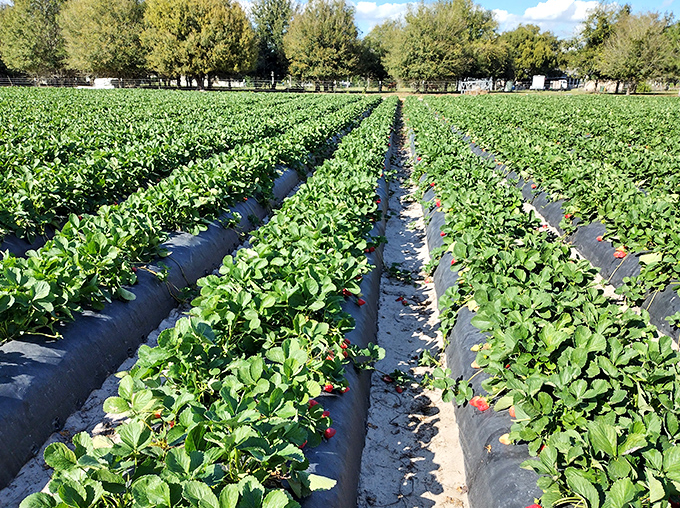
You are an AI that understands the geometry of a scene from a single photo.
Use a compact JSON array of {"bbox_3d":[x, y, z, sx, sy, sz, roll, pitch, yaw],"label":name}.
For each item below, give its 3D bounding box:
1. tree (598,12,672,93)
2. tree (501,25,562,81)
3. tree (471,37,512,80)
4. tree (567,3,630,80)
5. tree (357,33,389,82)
[{"bbox_3d":[31.240,-21.150,56.080,7.820,8.200,7.590,10,20,26],"label":"tree"},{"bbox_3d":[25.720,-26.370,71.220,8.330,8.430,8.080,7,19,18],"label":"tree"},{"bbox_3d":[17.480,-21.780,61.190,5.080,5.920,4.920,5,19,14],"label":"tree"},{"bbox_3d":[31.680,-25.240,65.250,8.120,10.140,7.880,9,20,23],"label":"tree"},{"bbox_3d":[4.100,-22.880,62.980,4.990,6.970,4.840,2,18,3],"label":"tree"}]

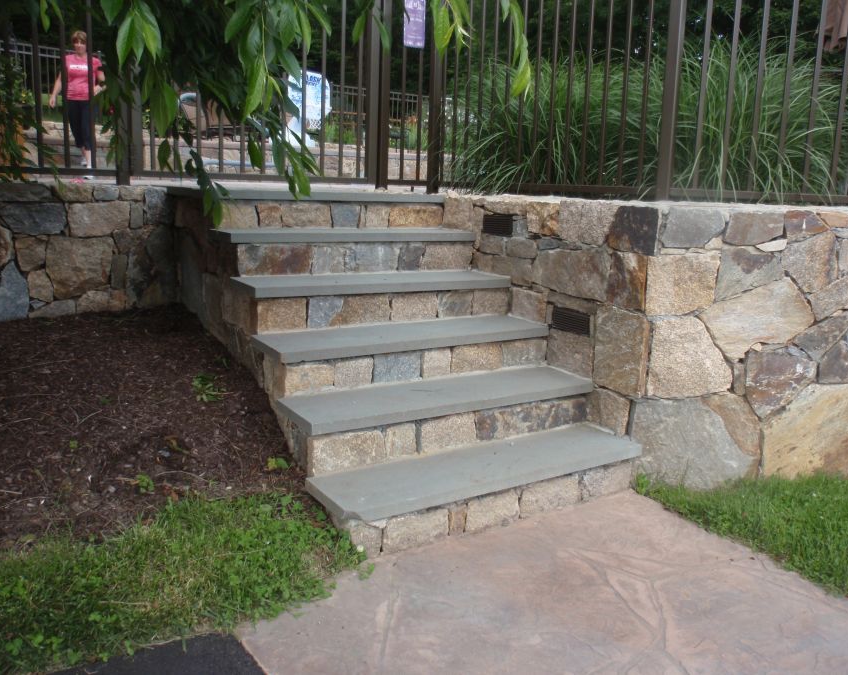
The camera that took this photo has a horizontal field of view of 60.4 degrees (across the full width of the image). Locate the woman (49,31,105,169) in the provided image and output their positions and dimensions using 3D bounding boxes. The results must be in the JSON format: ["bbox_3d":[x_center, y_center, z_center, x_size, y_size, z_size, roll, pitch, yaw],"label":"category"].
[{"bbox_3d":[-3.903,-2.613,8.200,0.600,1.610,0.450,-2,12,-19],"label":"woman"}]

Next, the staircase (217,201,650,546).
[{"bbox_3d":[-0.045,0.012,2.965,1.240,0.990,1.410,-5,14,-32],"label":"staircase"}]

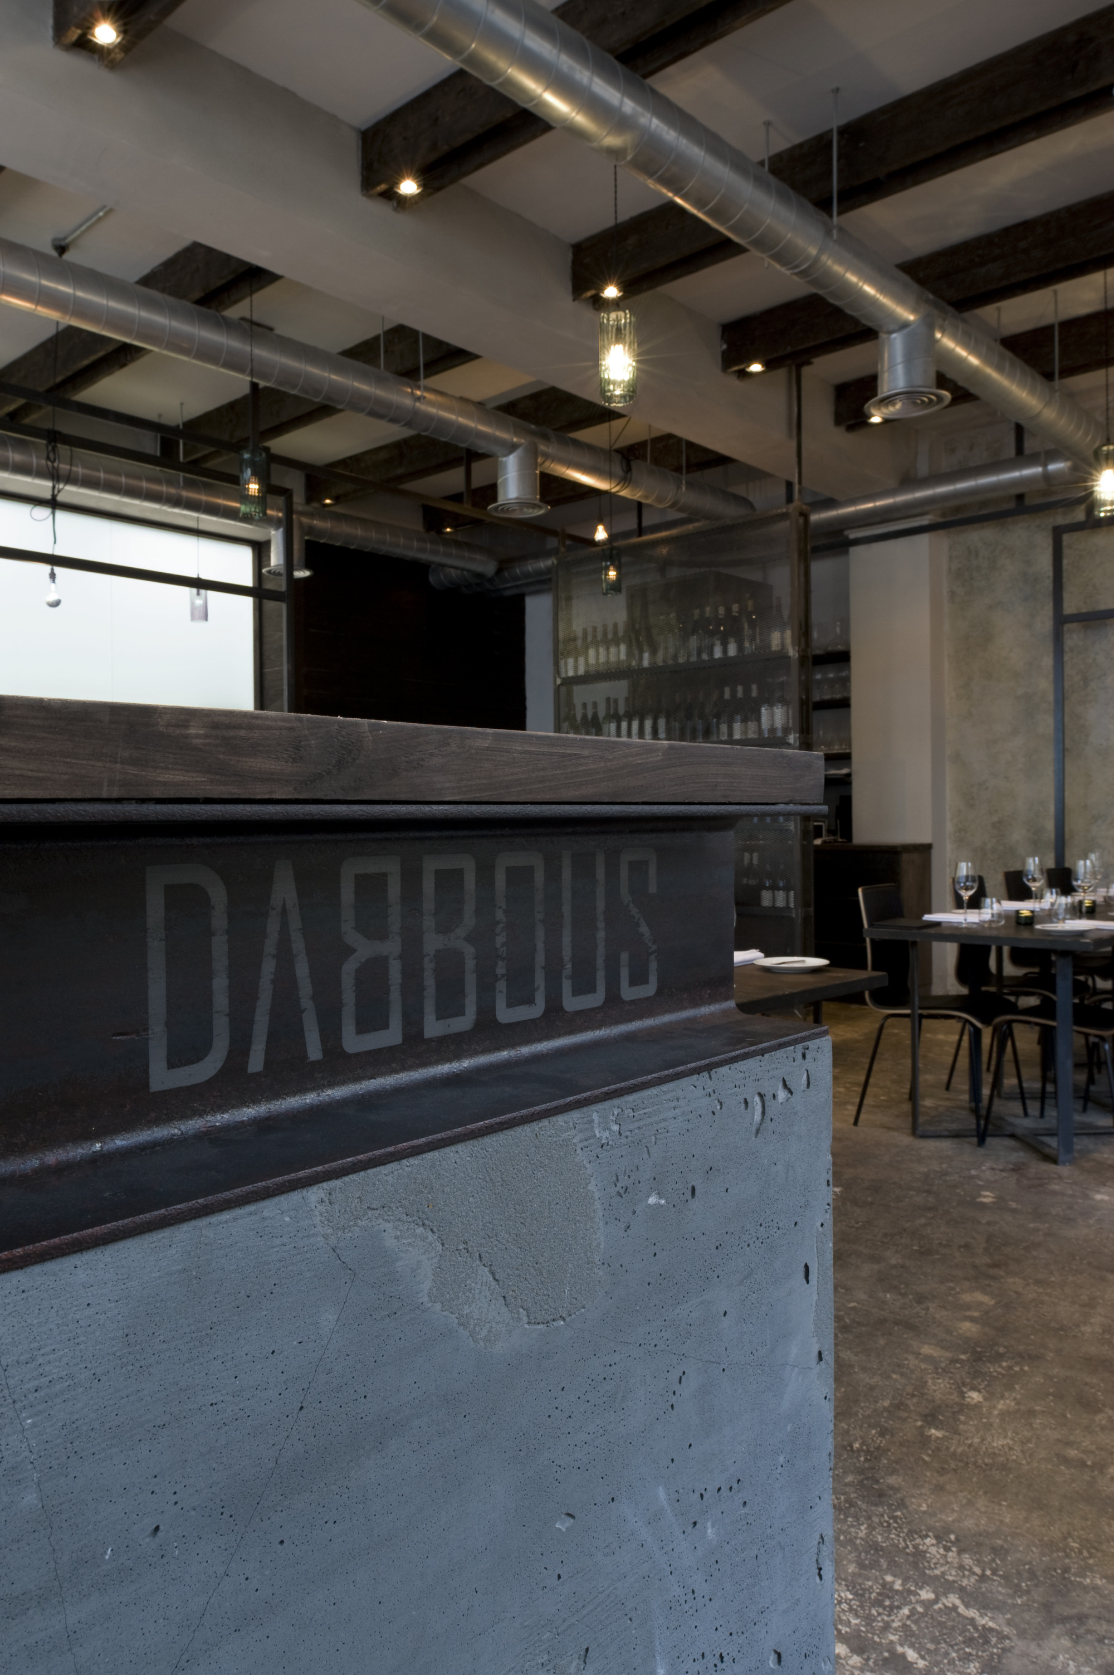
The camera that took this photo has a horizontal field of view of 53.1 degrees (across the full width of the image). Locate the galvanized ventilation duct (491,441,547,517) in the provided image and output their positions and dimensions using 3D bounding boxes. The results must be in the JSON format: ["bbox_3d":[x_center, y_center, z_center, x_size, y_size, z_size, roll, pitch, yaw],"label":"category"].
[{"bbox_3d":[-0.194,-1.850,5.761,0.317,0.376,0.317,0,1,0],"label":"galvanized ventilation duct"}]

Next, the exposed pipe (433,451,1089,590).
[{"bbox_3d":[1.011,-2.093,7.705,4.970,0.223,0.223,1,2,39],"label":"exposed pipe"}]

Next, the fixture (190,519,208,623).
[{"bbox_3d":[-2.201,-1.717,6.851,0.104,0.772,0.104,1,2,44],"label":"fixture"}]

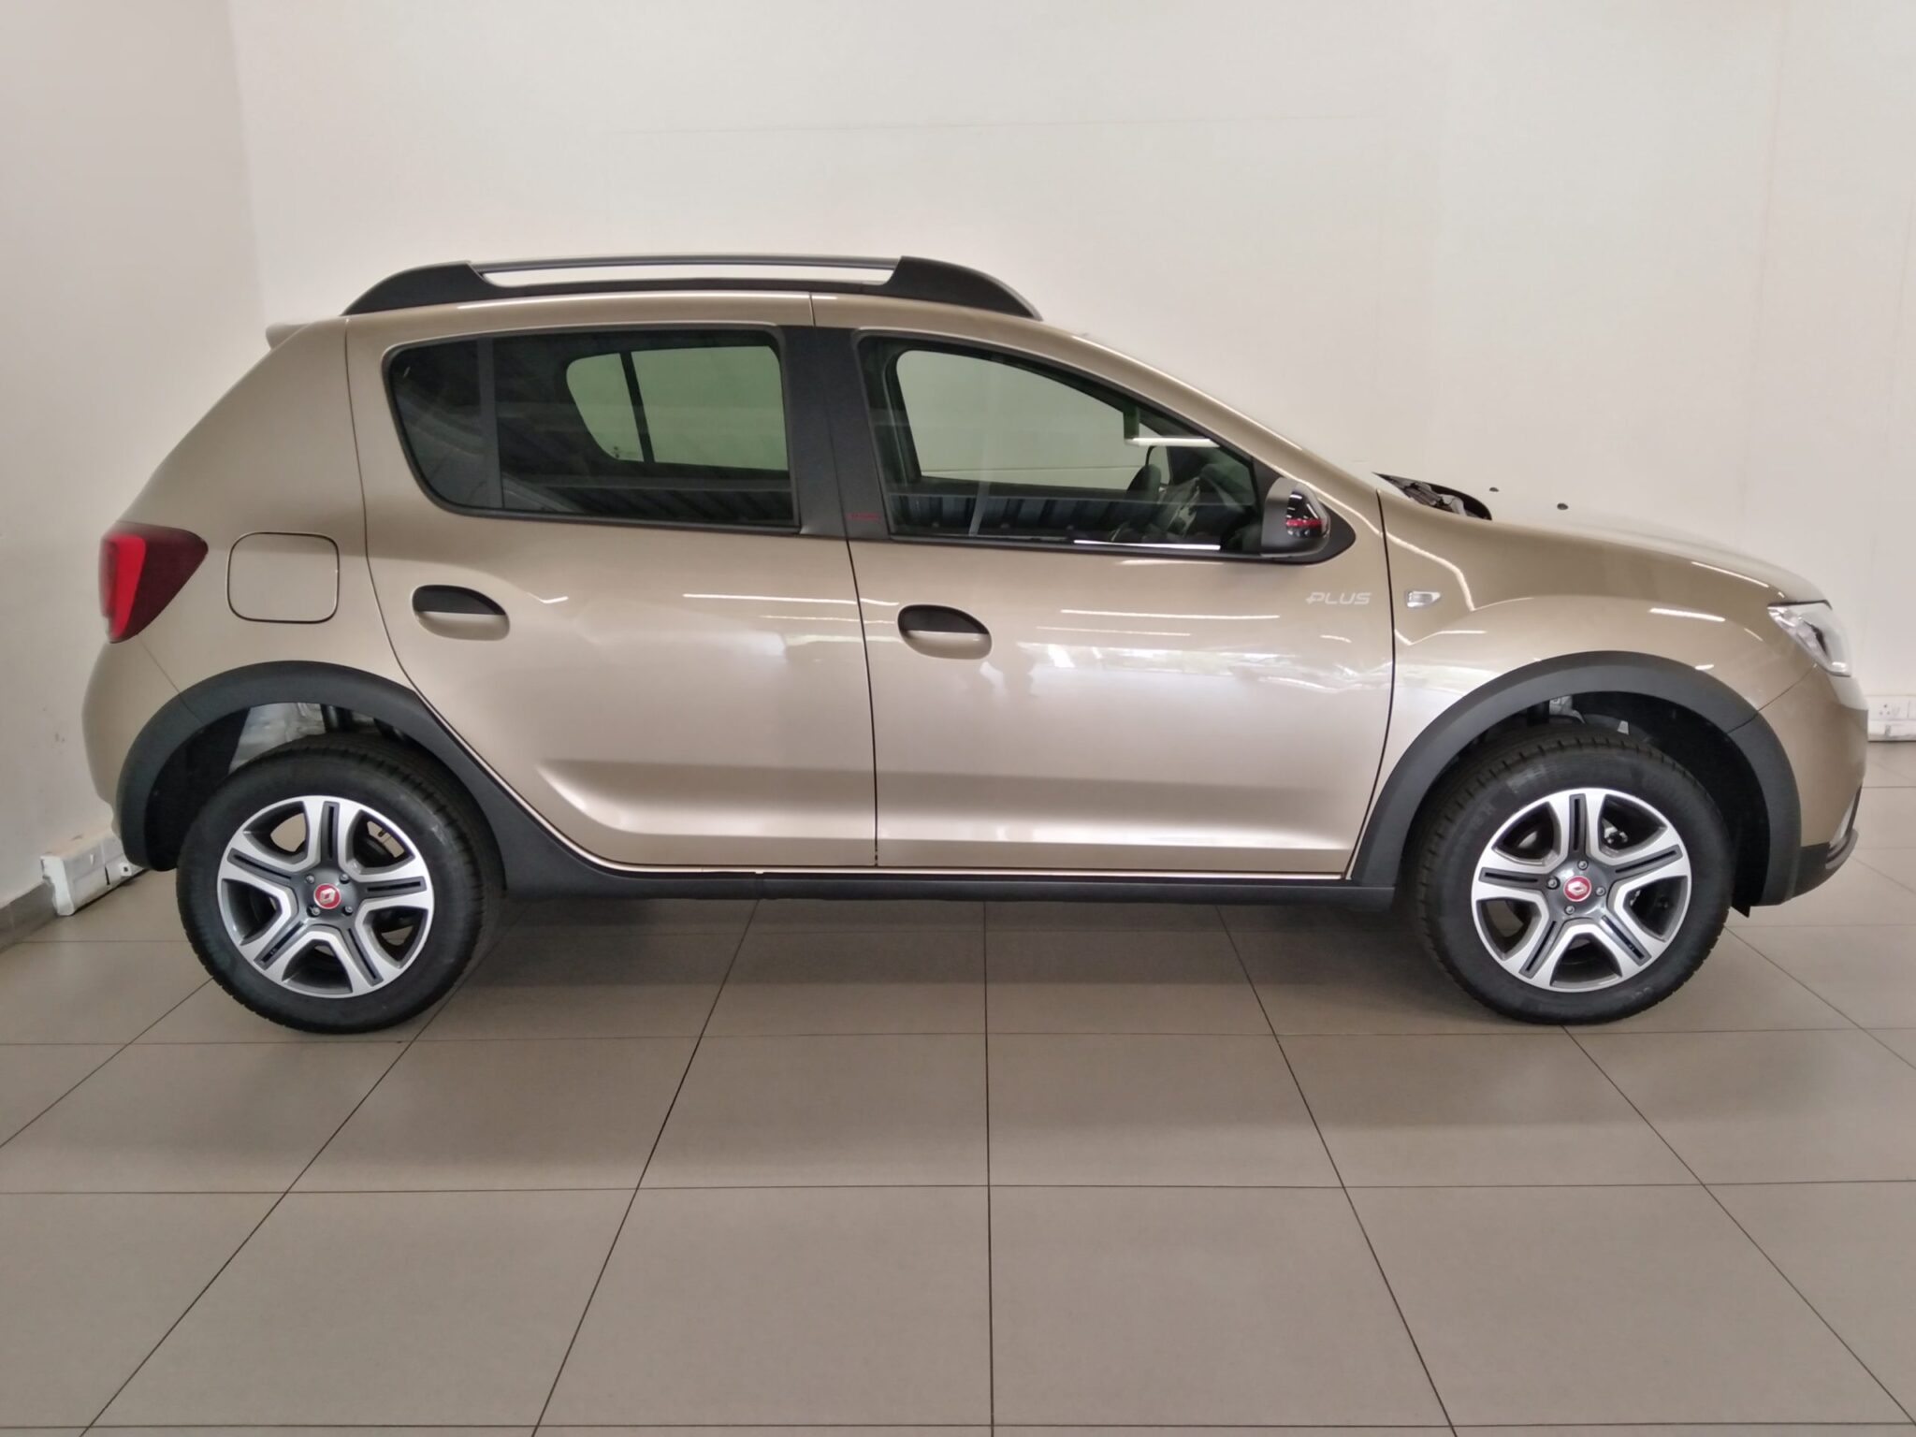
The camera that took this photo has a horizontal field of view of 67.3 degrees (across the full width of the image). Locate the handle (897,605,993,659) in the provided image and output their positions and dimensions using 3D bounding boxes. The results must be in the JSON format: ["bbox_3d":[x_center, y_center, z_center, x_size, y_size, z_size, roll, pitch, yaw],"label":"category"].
[{"bbox_3d":[-0.028,-0.171,2.810,0.181,0.109,0.045,-1,14,1],"label":"handle"}]

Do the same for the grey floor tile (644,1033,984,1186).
[{"bbox_3d":[-0.242,0.736,2.720,0.600,0.010,0.575,-1,14,1],"label":"grey floor tile"}]

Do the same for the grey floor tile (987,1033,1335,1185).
[{"bbox_3d":[0.360,0.735,2.728,0.600,0.010,0.580,-1,14,1],"label":"grey floor tile"}]

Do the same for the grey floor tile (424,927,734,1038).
[{"bbox_3d":[-0.841,0.612,3.298,0.600,0.010,0.580,-1,14,1],"label":"grey floor tile"}]

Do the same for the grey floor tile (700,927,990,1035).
[{"bbox_3d":[-0.237,0.605,3.289,0.600,0.010,0.580,-1,14,1],"label":"grey floor tile"}]

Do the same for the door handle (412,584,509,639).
[{"bbox_3d":[-0.978,-0.210,2.829,0.187,0.110,0.045,-1,14,1],"label":"door handle"}]

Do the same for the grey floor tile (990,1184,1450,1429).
[{"bbox_3d":[0.350,0.865,2.162,0.600,0.010,0.575,-1,14,1],"label":"grey floor tile"}]

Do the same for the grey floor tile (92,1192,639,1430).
[{"bbox_3d":[-0.856,0.883,2.195,0.600,0.010,0.580,-1,14,1],"label":"grey floor tile"}]

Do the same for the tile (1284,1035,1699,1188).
[{"bbox_3d":[0.957,0.723,2.700,0.600,0.010,0.575,-1,14,1],"label":"tile"}]

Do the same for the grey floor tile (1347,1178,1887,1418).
[{"bbox_3d":[0.950,0.858,2.151,0.600,0.010,0.575,-1,14,1],"label":"grey floor tile"}]

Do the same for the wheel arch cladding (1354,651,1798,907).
[{"bbox_3d":[1.254,0.113,2.903,0.905,0.530,0.130,-1,14,1],"label":"wheel arch cladding"}]

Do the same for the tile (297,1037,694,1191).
[{"bbox_3d":[-0.848,0.747,2.747,0.600,0.010,0.580,-1,14,1],"label":"tile"}]

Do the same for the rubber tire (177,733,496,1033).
[{"bbox_3d":[-1.308,0.341,3.063,0.630,0.625,0.210,-1,14,1],"label":"rubber tire"}]

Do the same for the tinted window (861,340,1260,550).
[{"bbox_3d":[0.197,-0.540,2.842,0.779,0.426,0.050,-1,-6,1],"label":"tinted window"}]

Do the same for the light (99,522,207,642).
[{"bbox_3d":[-1.616,-0.282,2.939,0.288,0.247,0.200,-1,14,1],"label":"light"}]

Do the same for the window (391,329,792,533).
[{"bbox_3d":[-0.725,-0.570,2.849,0.806,0.404,0.050,-1,-6,1],"label":"window"}]

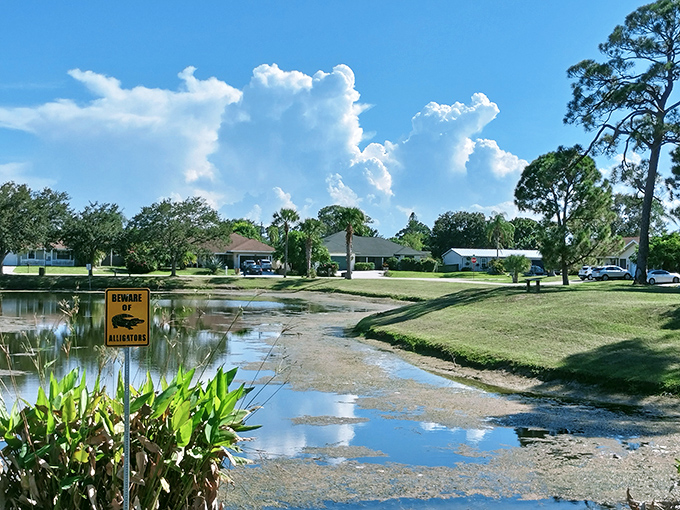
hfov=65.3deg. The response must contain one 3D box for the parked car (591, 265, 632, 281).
[{"bbox_3d":[32.146,2.131,62.500,4.650,1.700,1.860,0,0,-3],"label":"parked car"}]

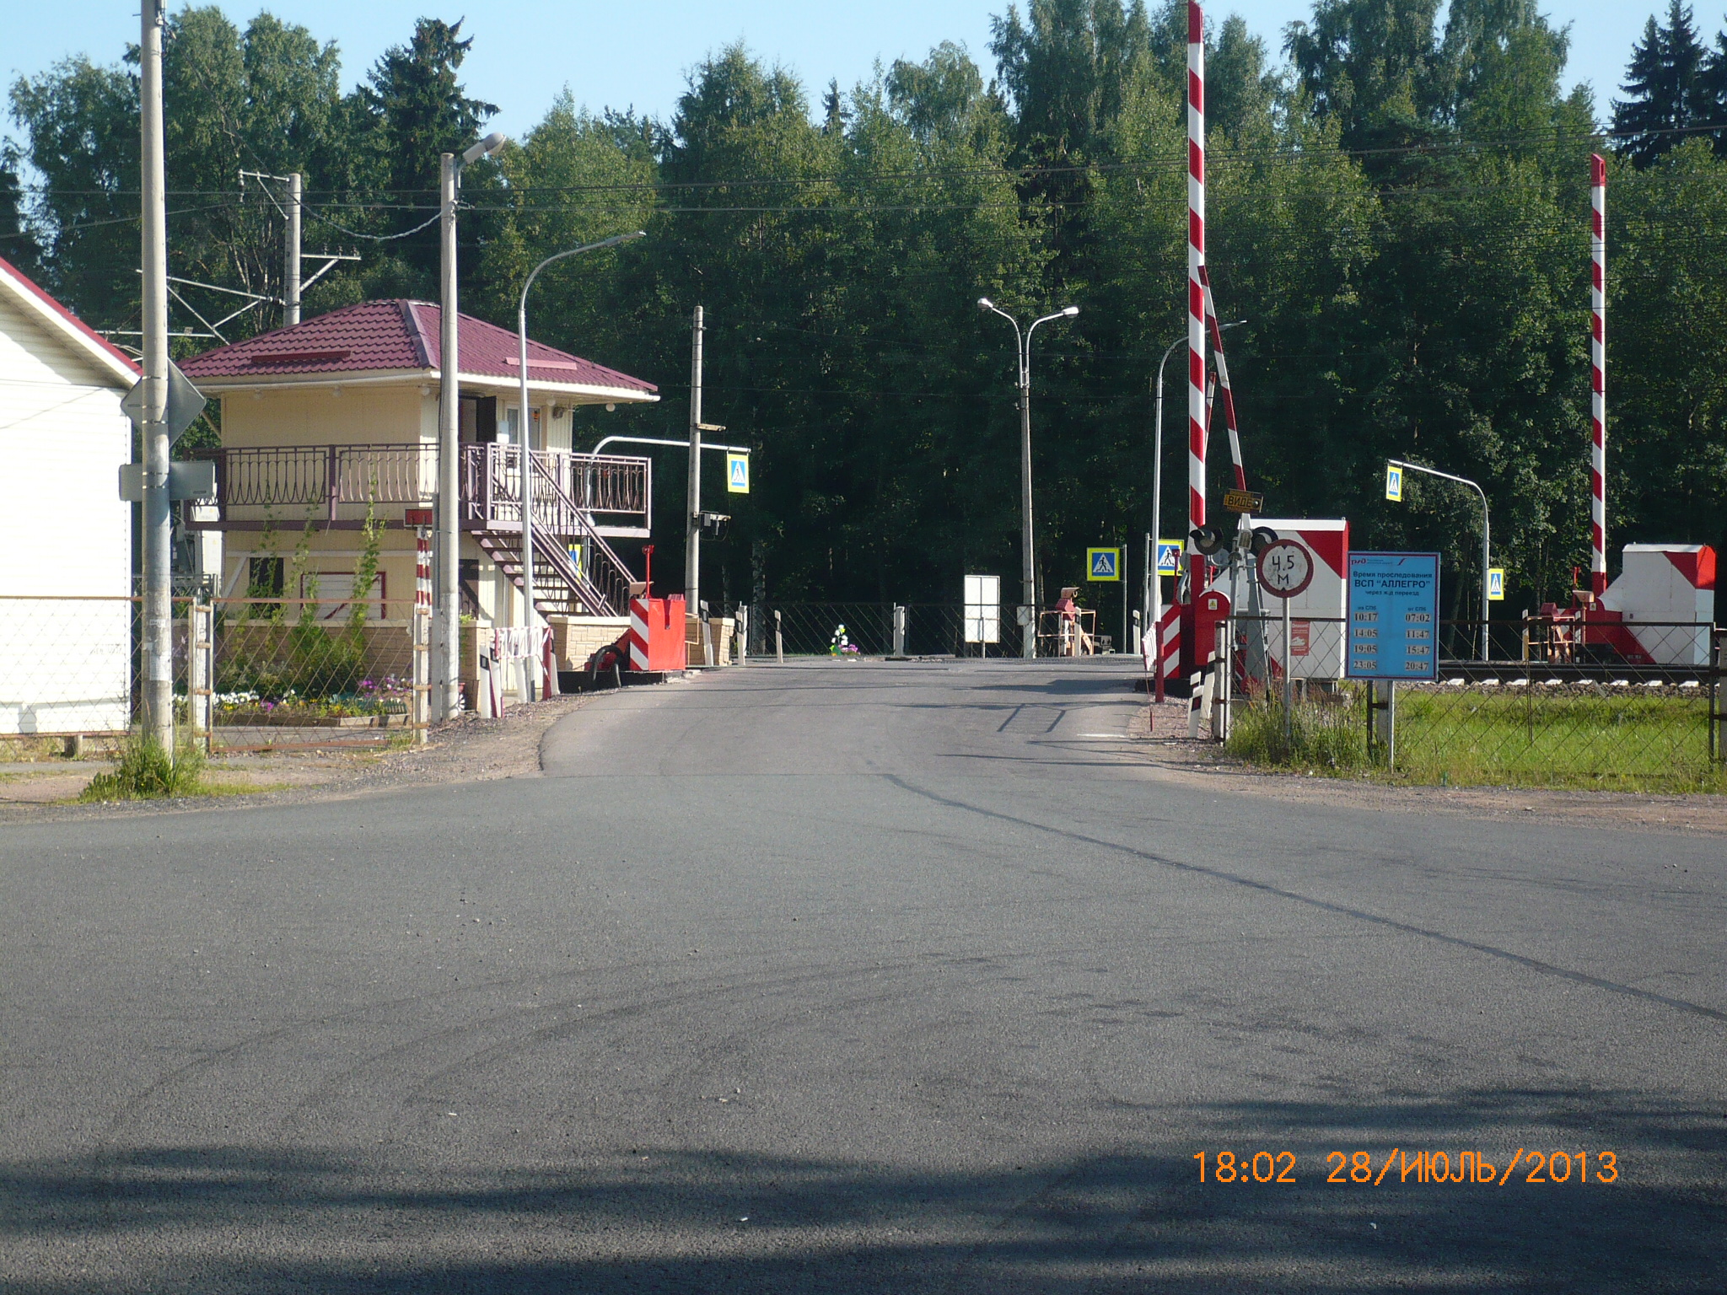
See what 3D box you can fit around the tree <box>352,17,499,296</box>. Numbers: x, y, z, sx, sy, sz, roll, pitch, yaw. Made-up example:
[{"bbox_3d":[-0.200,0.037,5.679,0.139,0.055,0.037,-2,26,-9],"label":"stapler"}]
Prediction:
[{"bbox_3d":[-15.100,-10.500,145.000,5.800,22.600,5.800,0,0,0],"label":"tree"}]

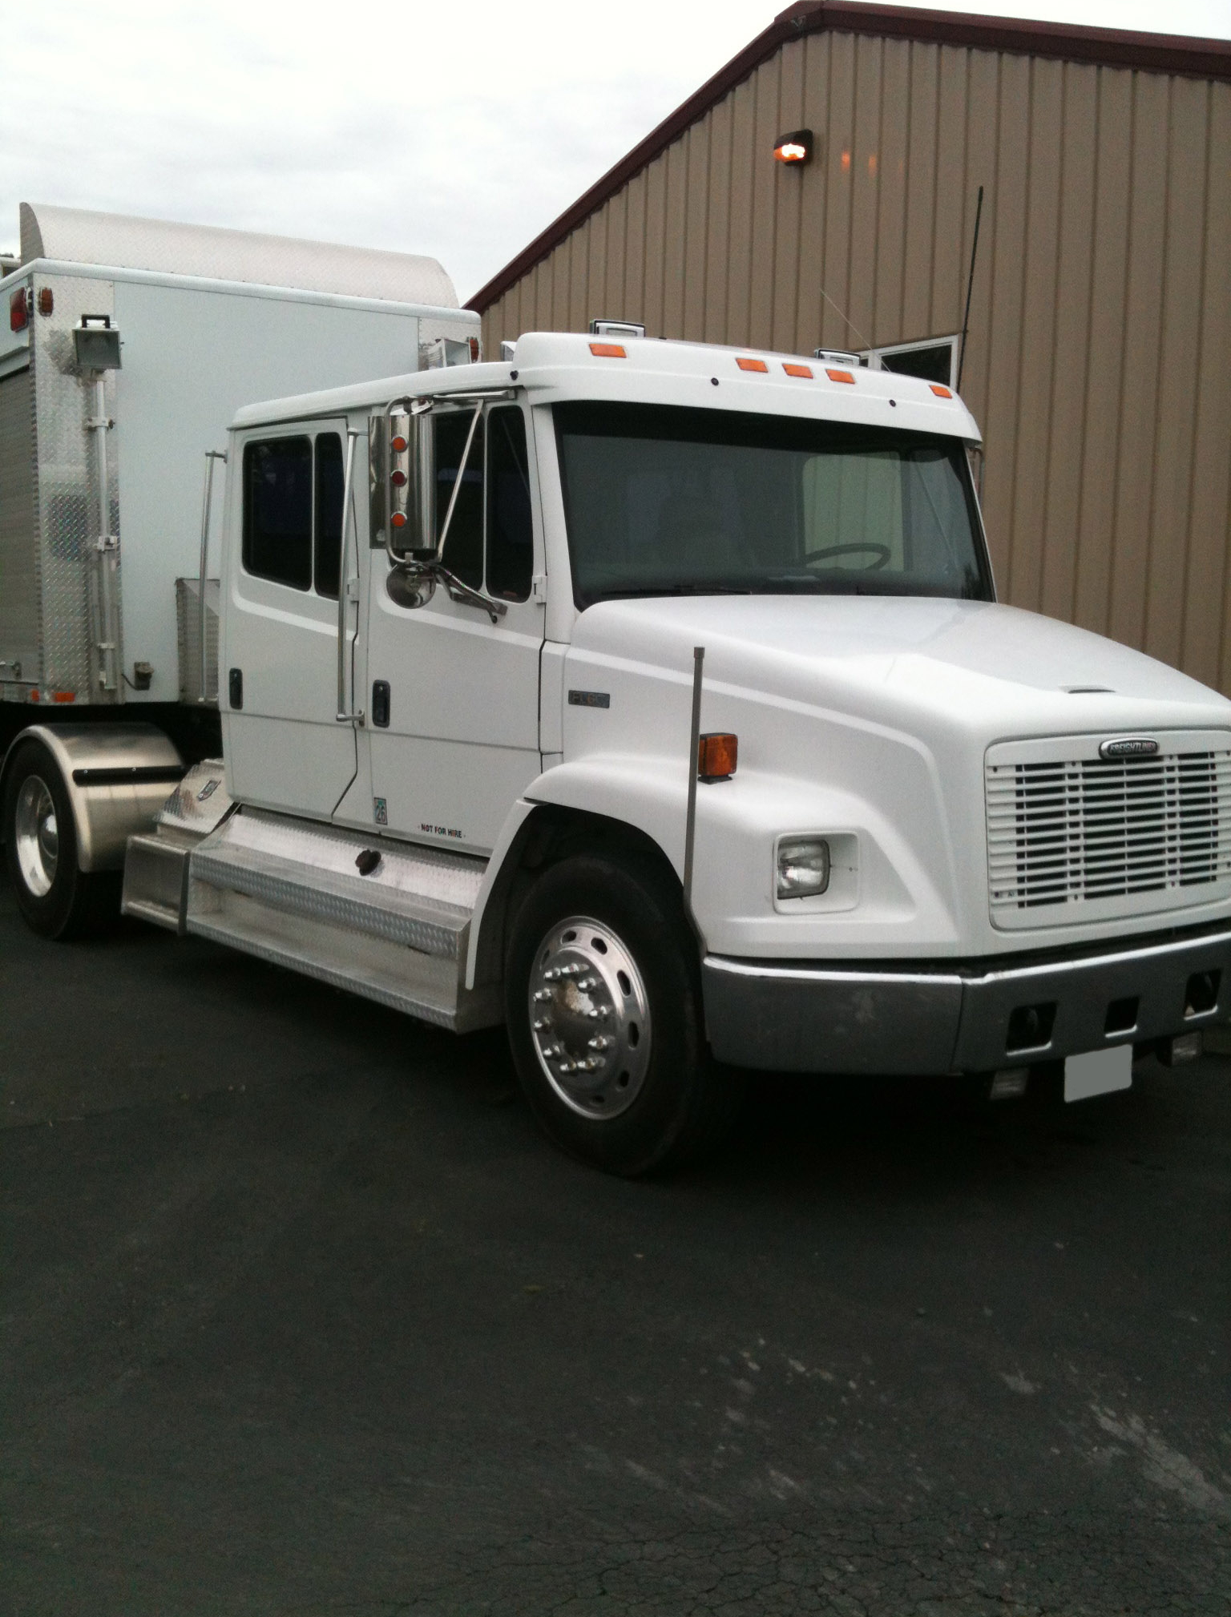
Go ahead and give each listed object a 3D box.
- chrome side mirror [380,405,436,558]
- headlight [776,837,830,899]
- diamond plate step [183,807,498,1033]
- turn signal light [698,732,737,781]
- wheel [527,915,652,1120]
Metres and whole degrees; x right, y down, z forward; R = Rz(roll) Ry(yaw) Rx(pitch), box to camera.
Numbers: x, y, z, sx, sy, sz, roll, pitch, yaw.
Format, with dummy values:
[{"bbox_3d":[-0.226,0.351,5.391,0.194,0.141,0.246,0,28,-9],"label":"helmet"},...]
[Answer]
[{"bbox_3d":[-0.649,-1.000,5.093,0.190,0.430,0.085,1,7,-3],"label":"chrome side mirror"},{"bbox_3d":[0.480,0.161,4.517,0.207,0.150,0.090,-4,8,-37],"label":"headlight"},{"bbox_3d":[-1.049,0.363,6.336,0.320,0.540,2.150,-4,8,-37],"label":"diamond plate step"},{"bbox_3d":[0.275,-0.141,4.558,0.108,0.130,0.065,-4,8,-37],"label":"turn signal light"},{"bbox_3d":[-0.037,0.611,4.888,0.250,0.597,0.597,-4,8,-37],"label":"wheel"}]

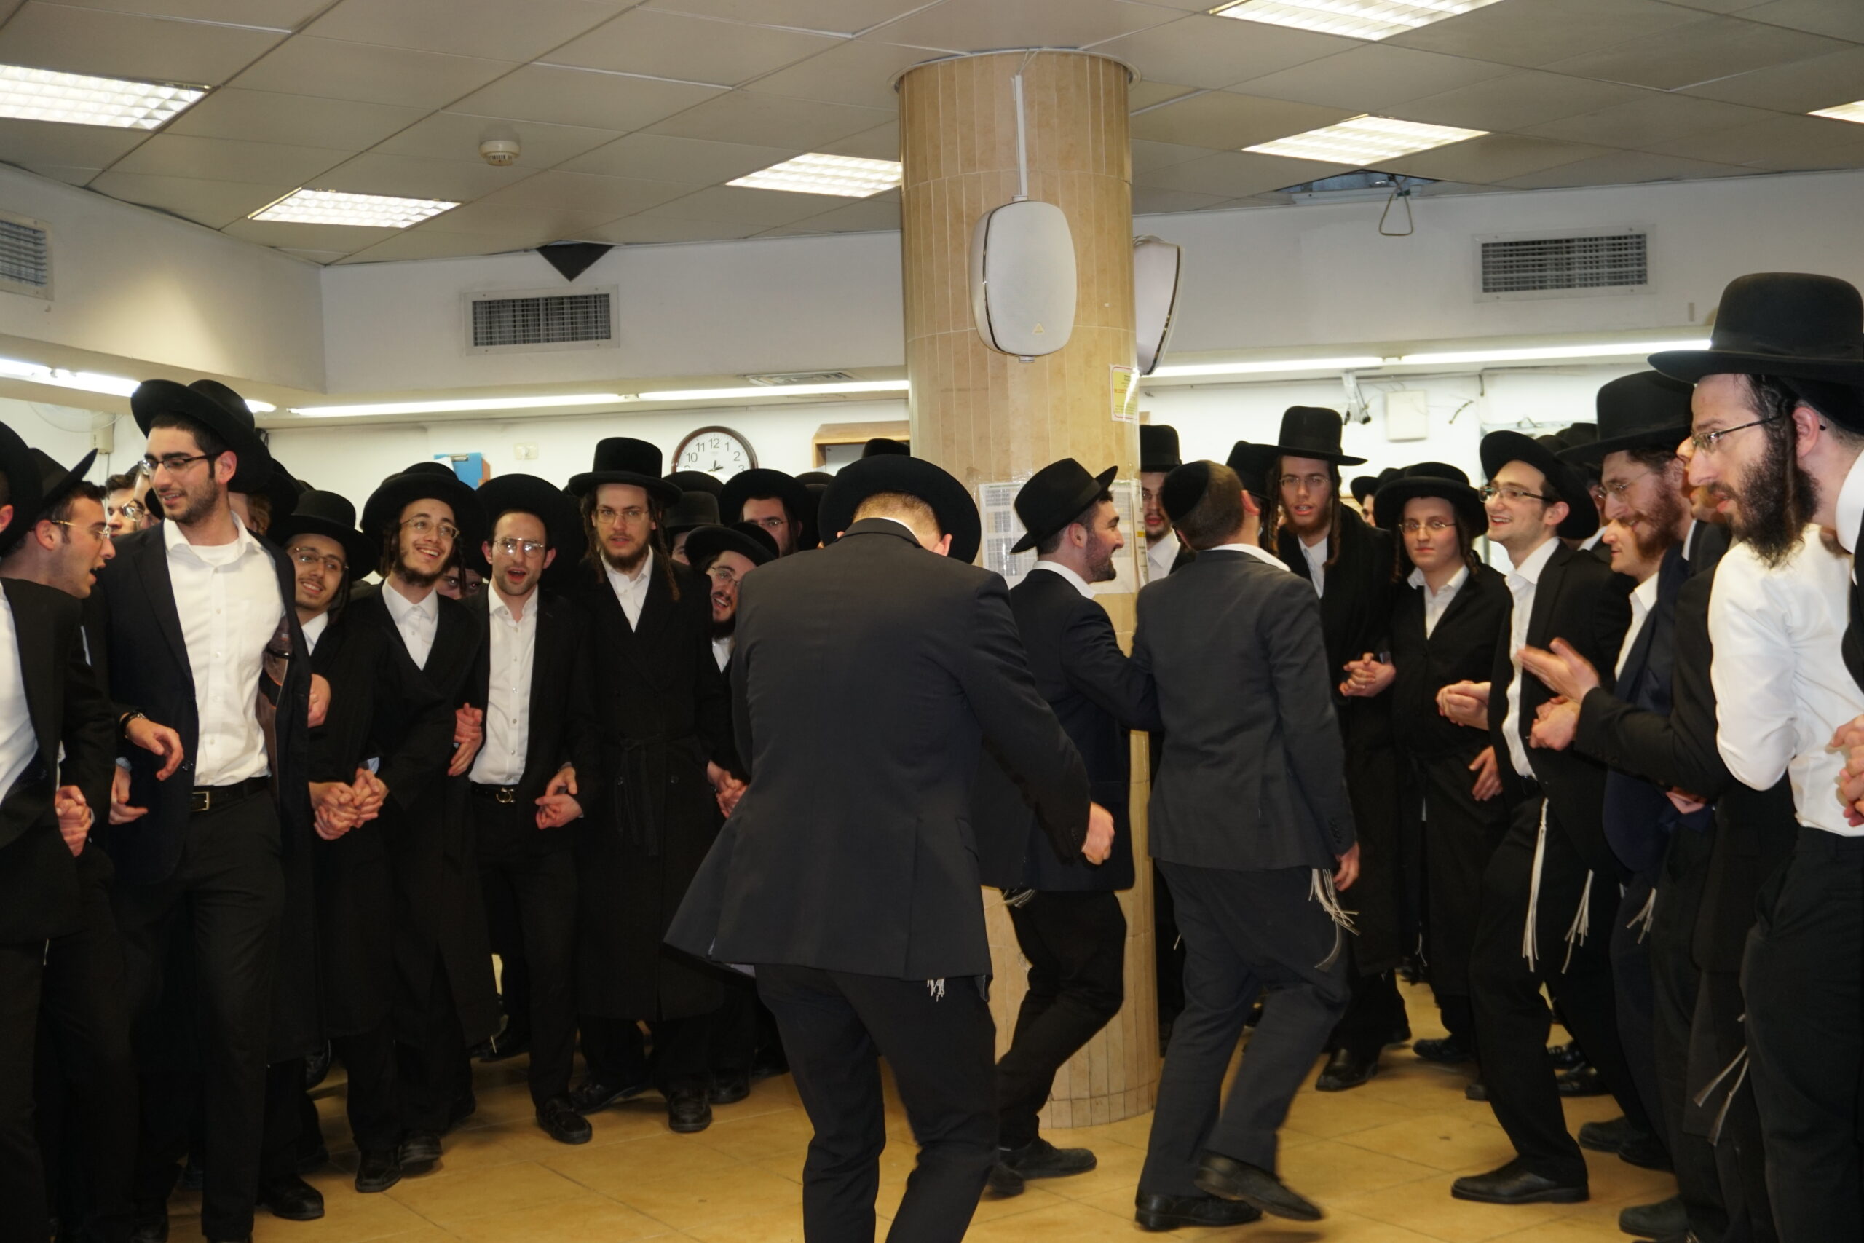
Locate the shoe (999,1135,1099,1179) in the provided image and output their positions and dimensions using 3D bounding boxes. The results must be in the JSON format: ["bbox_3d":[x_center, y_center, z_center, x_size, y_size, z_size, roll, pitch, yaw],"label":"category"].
[{"bbox_3d":[0.269,1.273,4.987,0.283,0.108,0.105,-2,1,-17],"label":"shoe"}]

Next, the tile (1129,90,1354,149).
[{"bbox_3d":[0.876,-1.494,6.178,0.600,0.018,0.600,-3,1,-35],"label":"tile"}]

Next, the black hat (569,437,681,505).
[{"bbox_3d":[-0.837,-0.421,5.680,0.305,0.135,0.345,2,-9,2],"label":"black hat"}]

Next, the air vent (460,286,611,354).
[{"bbox_3d":[-1.535,-1.184,8.159,0.630,0.245,0.030,-2,1,11],"label":"air vent"}]

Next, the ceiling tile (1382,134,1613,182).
[{"bbox_3d":[1.857,-1.548,6.888,0.600,0.020,0.600,-2,1,-35],"label":"ceiling tile"}]

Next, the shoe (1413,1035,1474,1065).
[{"bbox_3d":[1.521,1.203,5.985,0.285,0.105,0.100,4,0,-10],"label":"shoe"}]

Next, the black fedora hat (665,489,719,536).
[{"bbox_3d":[-0.733,-0.325,6.300,0.310,0.140,0.340,-2,1,-7],"label":"black fedora hat"}]

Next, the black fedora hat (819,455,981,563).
[{"bbox_3d":[-0.057,-0.188,3.782,0.305,0.335,0.130,1,36,4],"label":"black fedora hat"}]

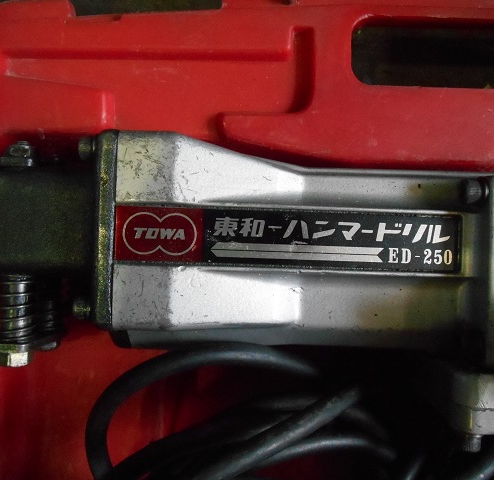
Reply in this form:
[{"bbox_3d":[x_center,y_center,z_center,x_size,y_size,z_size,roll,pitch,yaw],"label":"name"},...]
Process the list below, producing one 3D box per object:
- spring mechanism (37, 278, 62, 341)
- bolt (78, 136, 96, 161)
[{"bbox_3d":[-0.115,0.036,0.275,0.020,0.020,0.036,2,90,0],"label":"spring mechanism"},{"bbox_3d":[-0.076,-0.043,0.227,0.009,0.011,0.011,2,90,0],"label":"bolt"}]

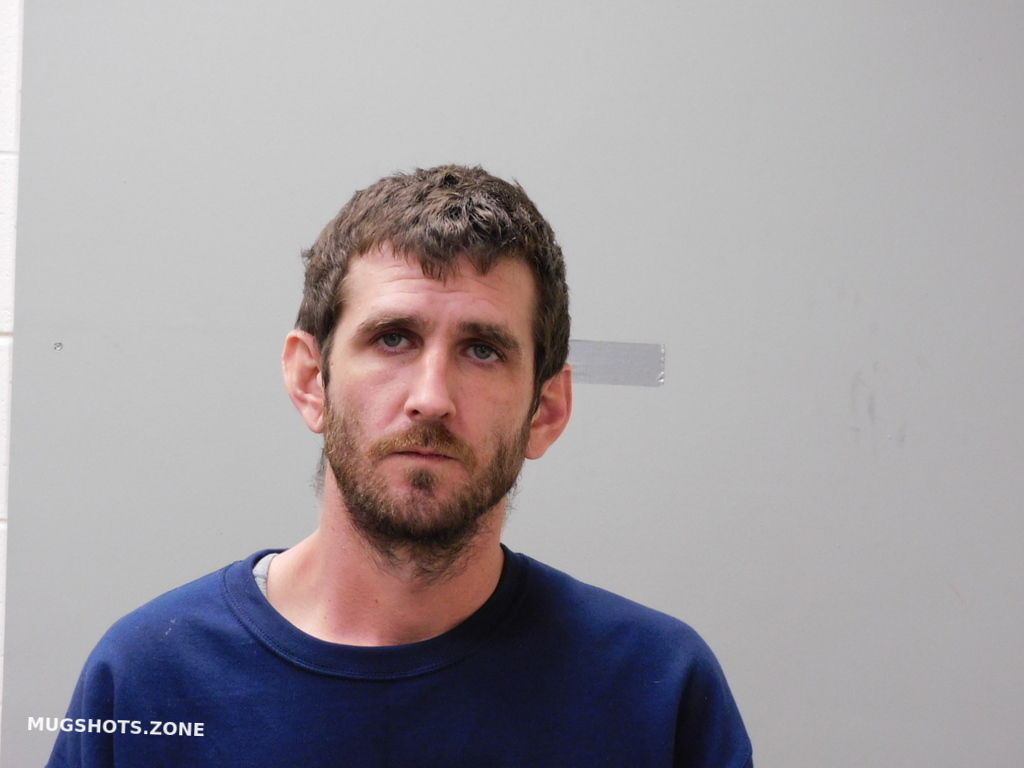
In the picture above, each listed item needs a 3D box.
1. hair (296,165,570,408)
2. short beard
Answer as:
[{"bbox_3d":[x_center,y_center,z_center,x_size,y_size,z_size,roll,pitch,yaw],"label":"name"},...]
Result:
[{"bbox_3d":[-0.053,-0.061,2.165,0.187,0.185,0.205,8,-8,-2],"label":"hair"},{"bbox_3d":[-0.057,0.074,2.090,0.140,0.115,0.105,8,-8,-2],"label":"short beard"}]

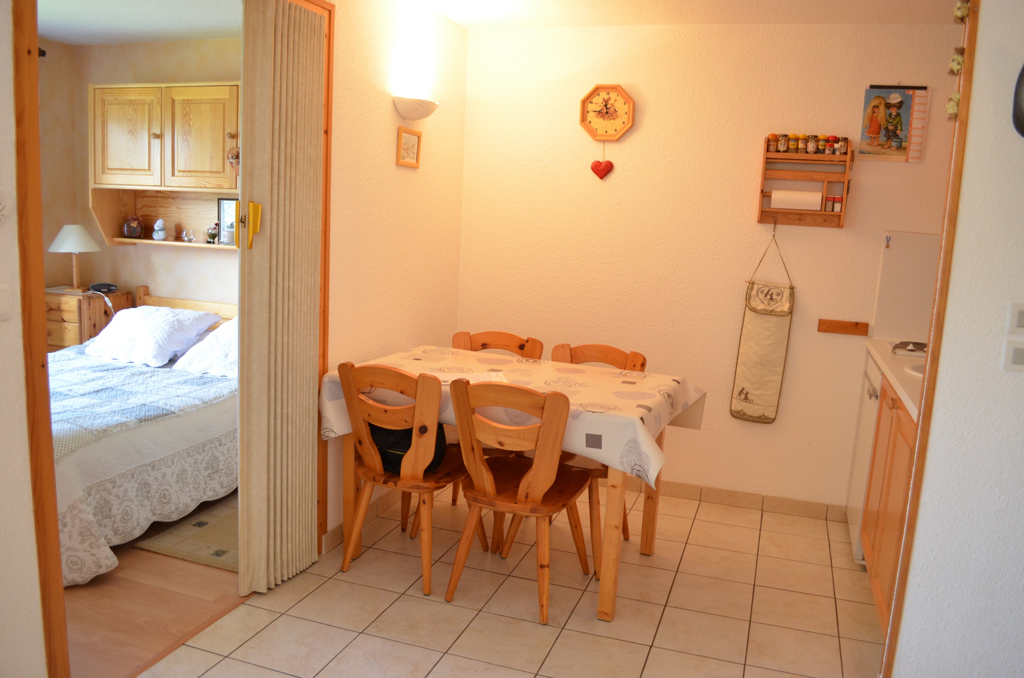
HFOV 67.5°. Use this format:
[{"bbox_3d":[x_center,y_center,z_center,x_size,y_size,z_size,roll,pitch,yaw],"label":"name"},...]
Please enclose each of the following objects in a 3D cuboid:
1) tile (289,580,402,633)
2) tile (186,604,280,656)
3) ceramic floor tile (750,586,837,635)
[{"bbox_3d":[-0.585,0.932,2.690,0.300,0.010,0.300,5,9,19],"label":"tile"},{"bbox_3d":[-0.896,0.943,2.490,0.165,0.010,0.298,5,9,19],"label":"tile"},{"bbox_3d":[1.022,0.984,2.770,0.300,0.010,0.300,5,9,19],"label":"ceramic floor tile"}]

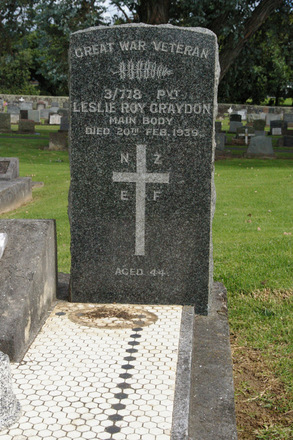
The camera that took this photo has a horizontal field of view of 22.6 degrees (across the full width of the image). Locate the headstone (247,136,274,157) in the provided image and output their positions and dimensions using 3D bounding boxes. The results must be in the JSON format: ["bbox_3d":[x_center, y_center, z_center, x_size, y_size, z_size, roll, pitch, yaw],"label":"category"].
[{"bbox_3d":[2.488,-1.593,16.000,0.590,0.430,0.200,2,9,5],"label":"headstone"}]

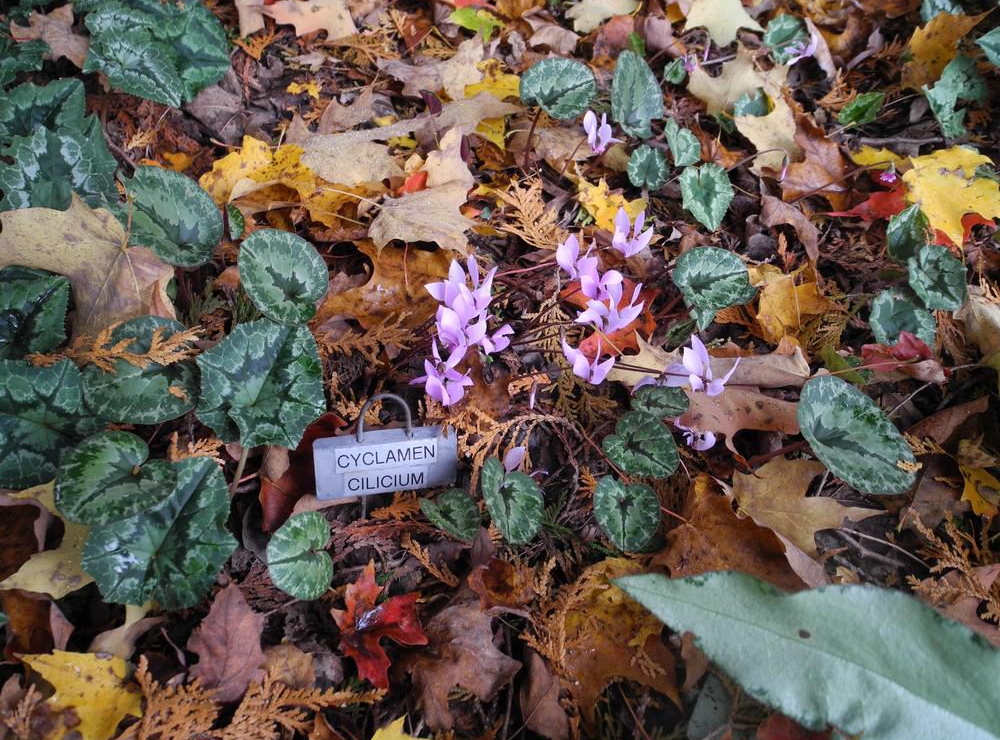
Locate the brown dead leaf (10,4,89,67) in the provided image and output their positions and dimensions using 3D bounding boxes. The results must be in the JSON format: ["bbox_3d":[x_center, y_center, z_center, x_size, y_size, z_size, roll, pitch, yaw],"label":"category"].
[{"bbox_3d":[-0.369,-0.279,0.679,0.057,0.020,0.084,-35,70,-27],"label":"brown dead leaf"}]

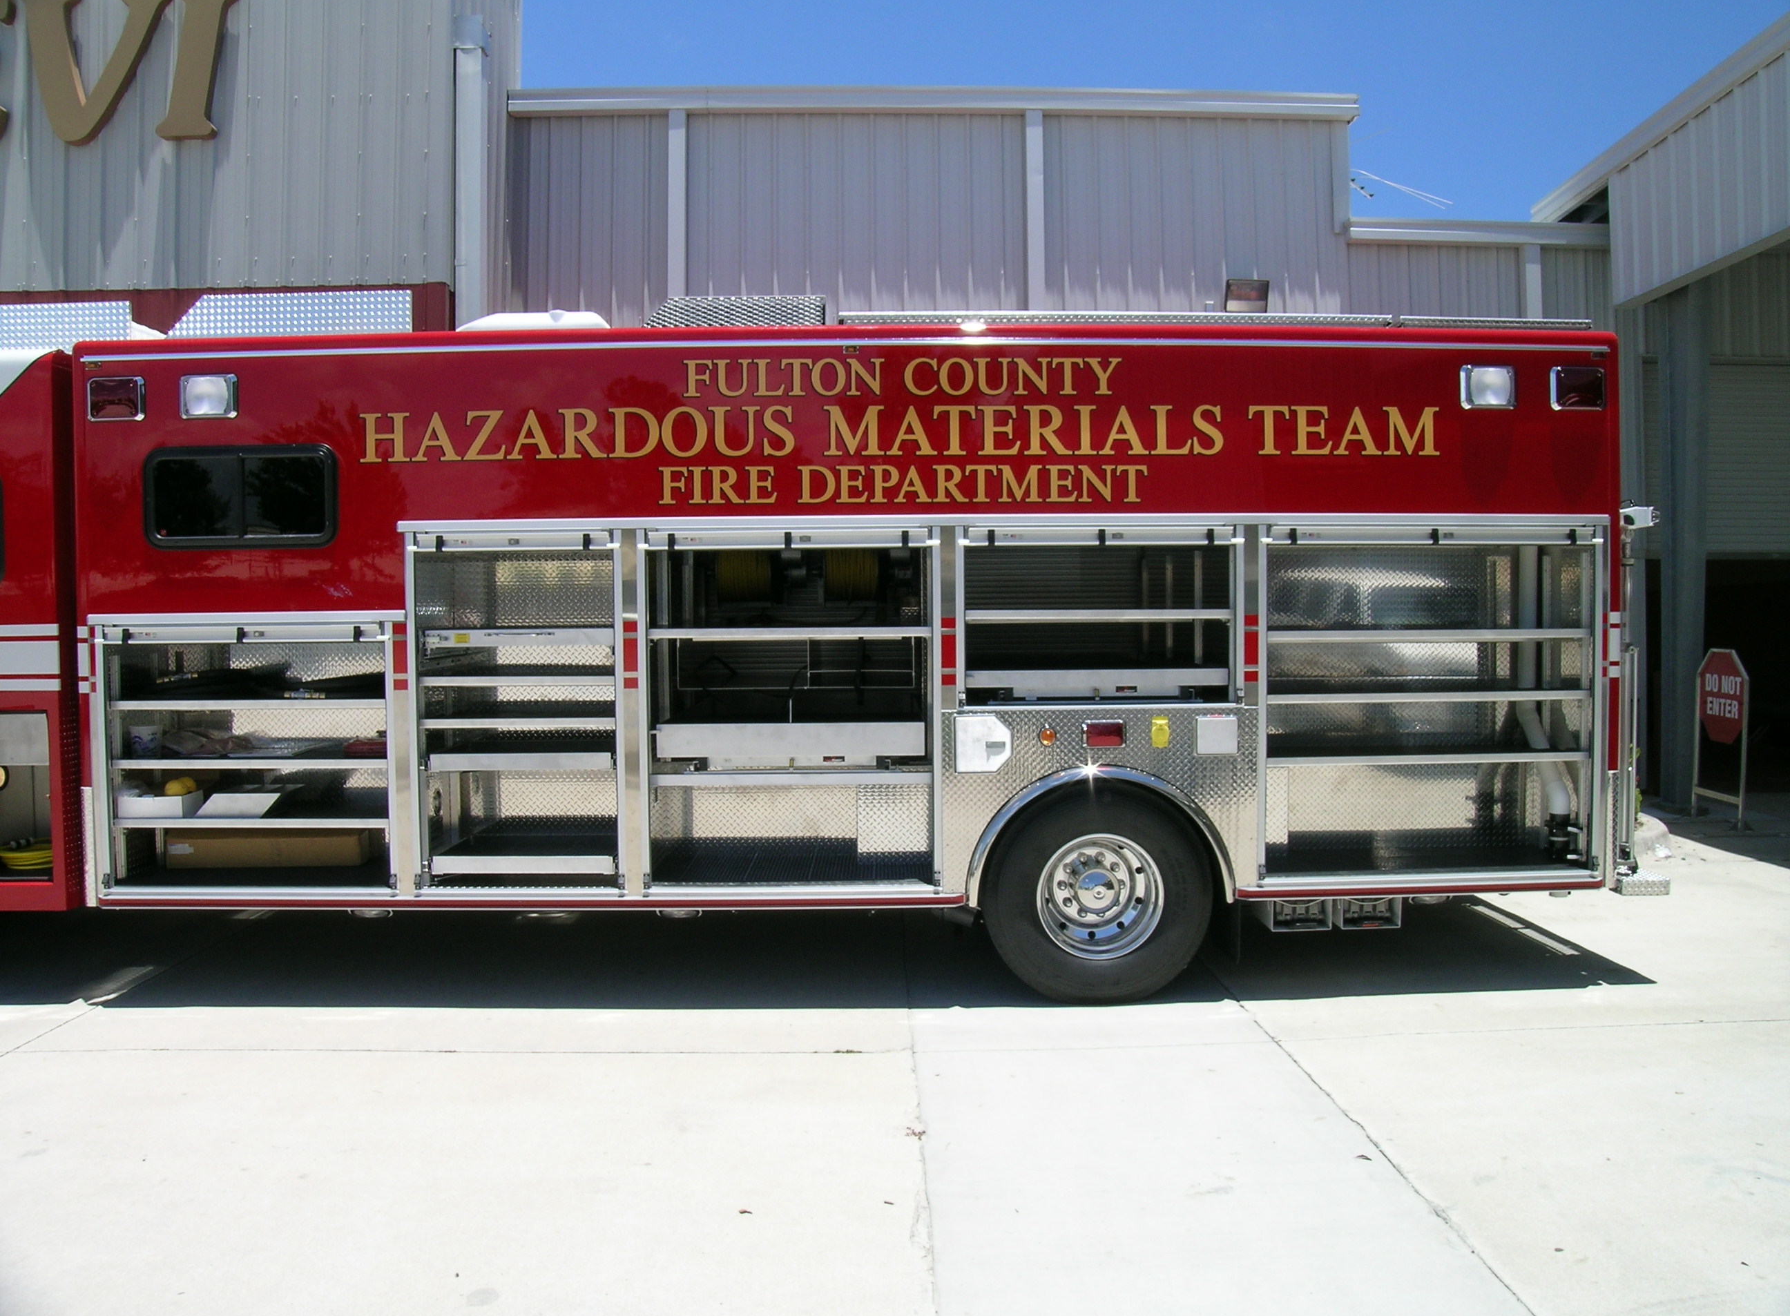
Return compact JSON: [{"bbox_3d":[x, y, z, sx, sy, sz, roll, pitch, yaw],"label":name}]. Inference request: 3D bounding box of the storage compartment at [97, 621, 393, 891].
[{"bbox_3d":[-2.949,0.441,6.910,1.316,1.220,0.680,-1,1,-2],"label":"storage compartment"}]

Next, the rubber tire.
[{"bbox_3d":[0.945,1.089,6.914,1.083,1.044,0.290,-1,1,-2],"label":"rubber tire"}]

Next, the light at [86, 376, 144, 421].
[{"bbox_3d":[-3.477,-1.156,6.502,0.252,0.199,0.070,-1,1,-2],"label":"light"}]

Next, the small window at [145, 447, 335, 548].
[{"bbox_3d":[-2.946,-0.721,6.548,0.852,0.465,0.060,-1,1,-2],"label":"small window"}]

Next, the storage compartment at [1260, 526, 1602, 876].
[{"bbox_3d":[2.483,0.212,7.064,1.576,1.612,0.680,-1,1,-2],"label":"storage compartment"}]

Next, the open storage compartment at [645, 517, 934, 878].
[{"bbox_3d":[-0.492,0.222,6.987,1.344,1.643,0.700,-1,1,-2],"label":"open storage compartment"}]

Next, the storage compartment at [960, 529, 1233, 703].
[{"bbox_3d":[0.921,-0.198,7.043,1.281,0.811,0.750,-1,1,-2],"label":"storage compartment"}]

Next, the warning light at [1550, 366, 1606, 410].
[{"bbox_3d":[3.141,-1.239,6.694,0.254,0.199,0.070,-1,1,-2],"label":"warning light"}]

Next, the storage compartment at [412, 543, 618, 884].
[{"bbox_3d":[-1.740,0.243,6.941,0.937,1.576,0.680,-1,1,-2],"label":"storage compartment"}]

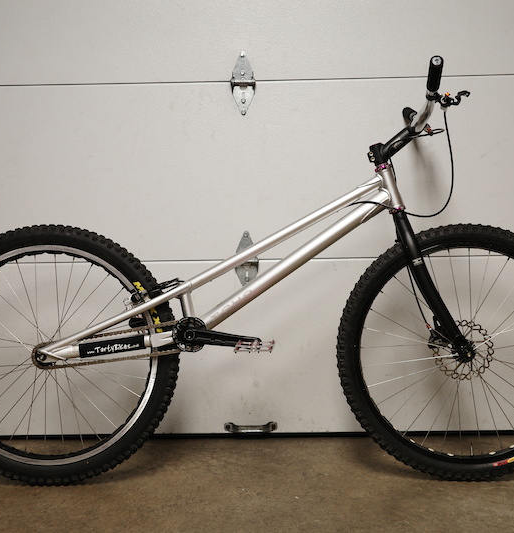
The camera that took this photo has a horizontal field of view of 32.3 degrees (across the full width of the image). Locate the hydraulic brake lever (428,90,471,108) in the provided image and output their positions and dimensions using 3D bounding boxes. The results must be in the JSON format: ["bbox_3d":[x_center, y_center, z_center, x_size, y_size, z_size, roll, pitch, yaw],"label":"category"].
[{"bbox_3d":[0.434,-0.382,2.023,0.088,0.040,0.140,-1,1,5],"label":"hydraulic brake lever"}]

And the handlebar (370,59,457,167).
[{"bbox_3d":[0.361,-0.355,2.269,0.170,0.210,0.710,-1,1,5],"label":"handlebar"}]

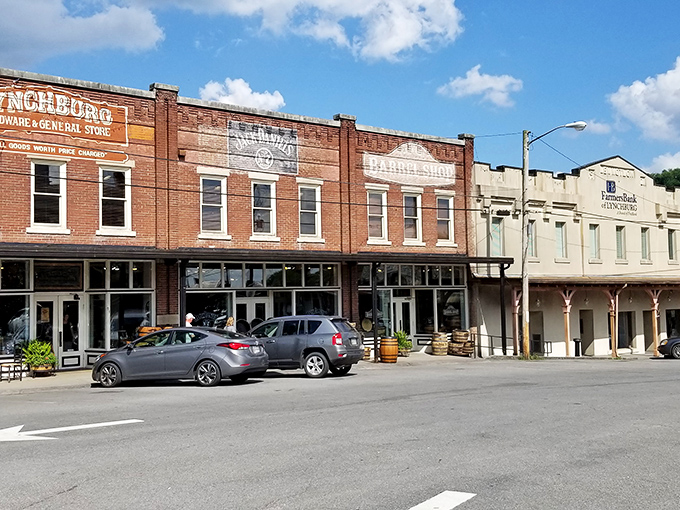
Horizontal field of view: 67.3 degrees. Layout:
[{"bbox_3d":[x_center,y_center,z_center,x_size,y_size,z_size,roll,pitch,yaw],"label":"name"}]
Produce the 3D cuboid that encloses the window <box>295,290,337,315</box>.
[{"bbox_3d":[-0.870,2.202,19.150,1.754,1.700,0.100,1,-4,-27],"label":"window"}]

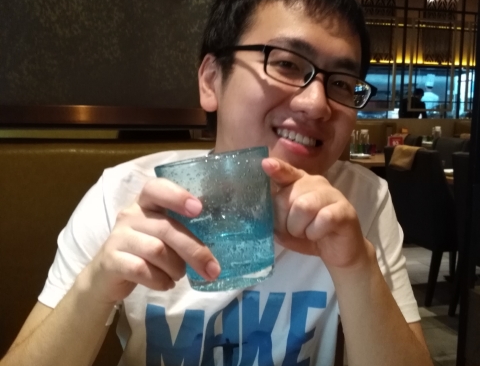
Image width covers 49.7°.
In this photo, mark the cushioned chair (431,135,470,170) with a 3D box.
[{"bbox_3d":[1.950,0.010,5.336,0.580,0.920,0.480,-1,7,-14],"label":"cushioned chair"}]

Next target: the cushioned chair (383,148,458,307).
[{"bbox_3d":[1.290,0.242,3.327,0.580,0.920,0.480,-1,7,-17],"label":"cushioned chair"}]

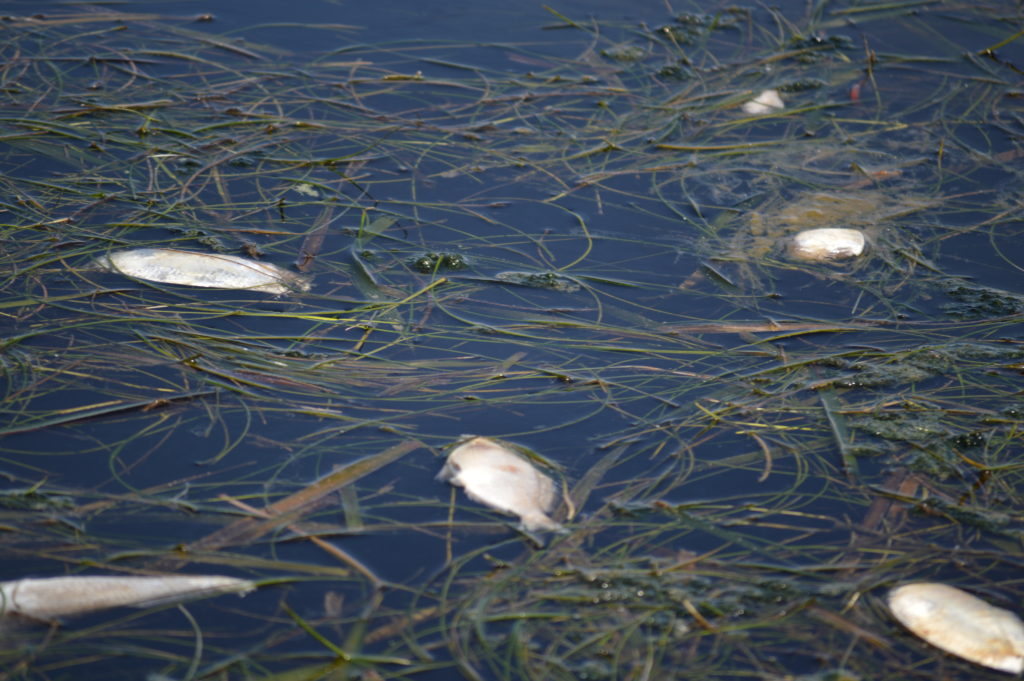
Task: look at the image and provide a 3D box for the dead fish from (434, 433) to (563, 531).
[{"bbox_3d":[-0.011,0.133,7.696,0.078,0.045,0.190,-7,17,-26],"label":"dead fish"}]

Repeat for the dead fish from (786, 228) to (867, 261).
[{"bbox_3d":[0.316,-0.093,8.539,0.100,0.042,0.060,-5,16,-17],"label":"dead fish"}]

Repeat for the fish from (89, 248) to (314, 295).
[{"bbox_3d":[-0.305,-0.066,8.438,0.220,0.045,0.060,7,17,25],"label":"fish"}]

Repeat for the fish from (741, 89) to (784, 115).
[{"bbox_3d":[0.269,-0.254,9.139,0.042,0.030,0.070,11,19,35],"label":"fish"}]

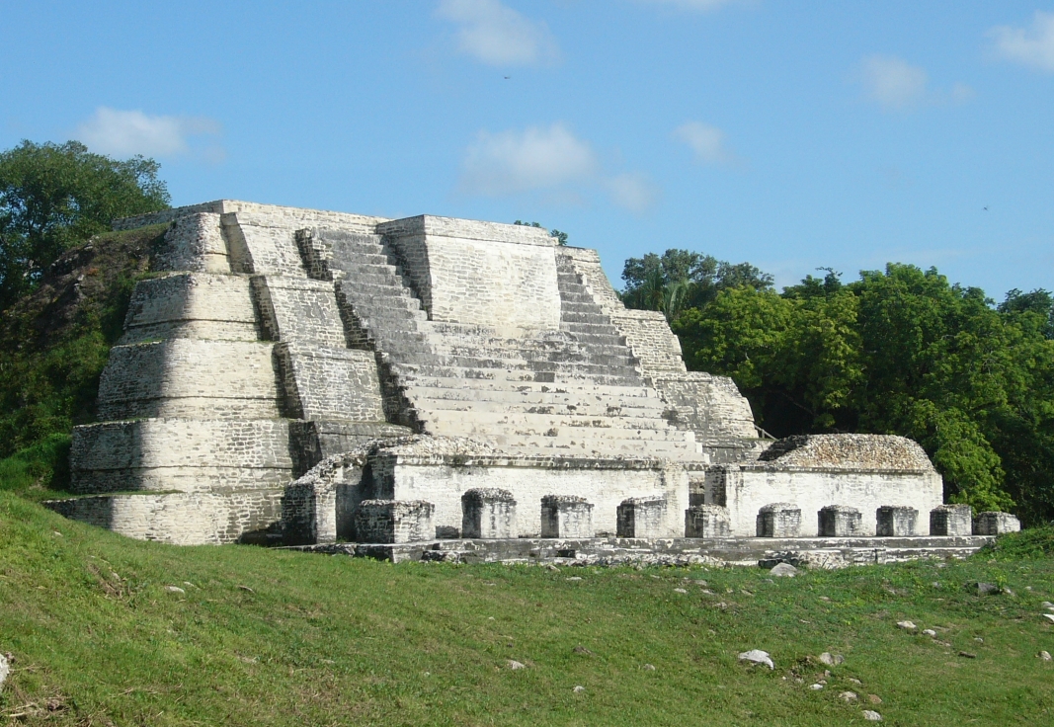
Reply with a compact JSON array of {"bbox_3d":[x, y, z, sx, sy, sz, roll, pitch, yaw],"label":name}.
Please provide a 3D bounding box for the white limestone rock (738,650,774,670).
[{"bbox_3d":[2.656,3.456,28.000,0.420,0.210,0.310,0,-4,0],"label":"white limestone rock"}]

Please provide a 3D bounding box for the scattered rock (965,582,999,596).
[{"bbox_3d":[10.224,5.052,54.000,0.780,0.300,0.540,0,-4,0],"label":"scattered rock"}]

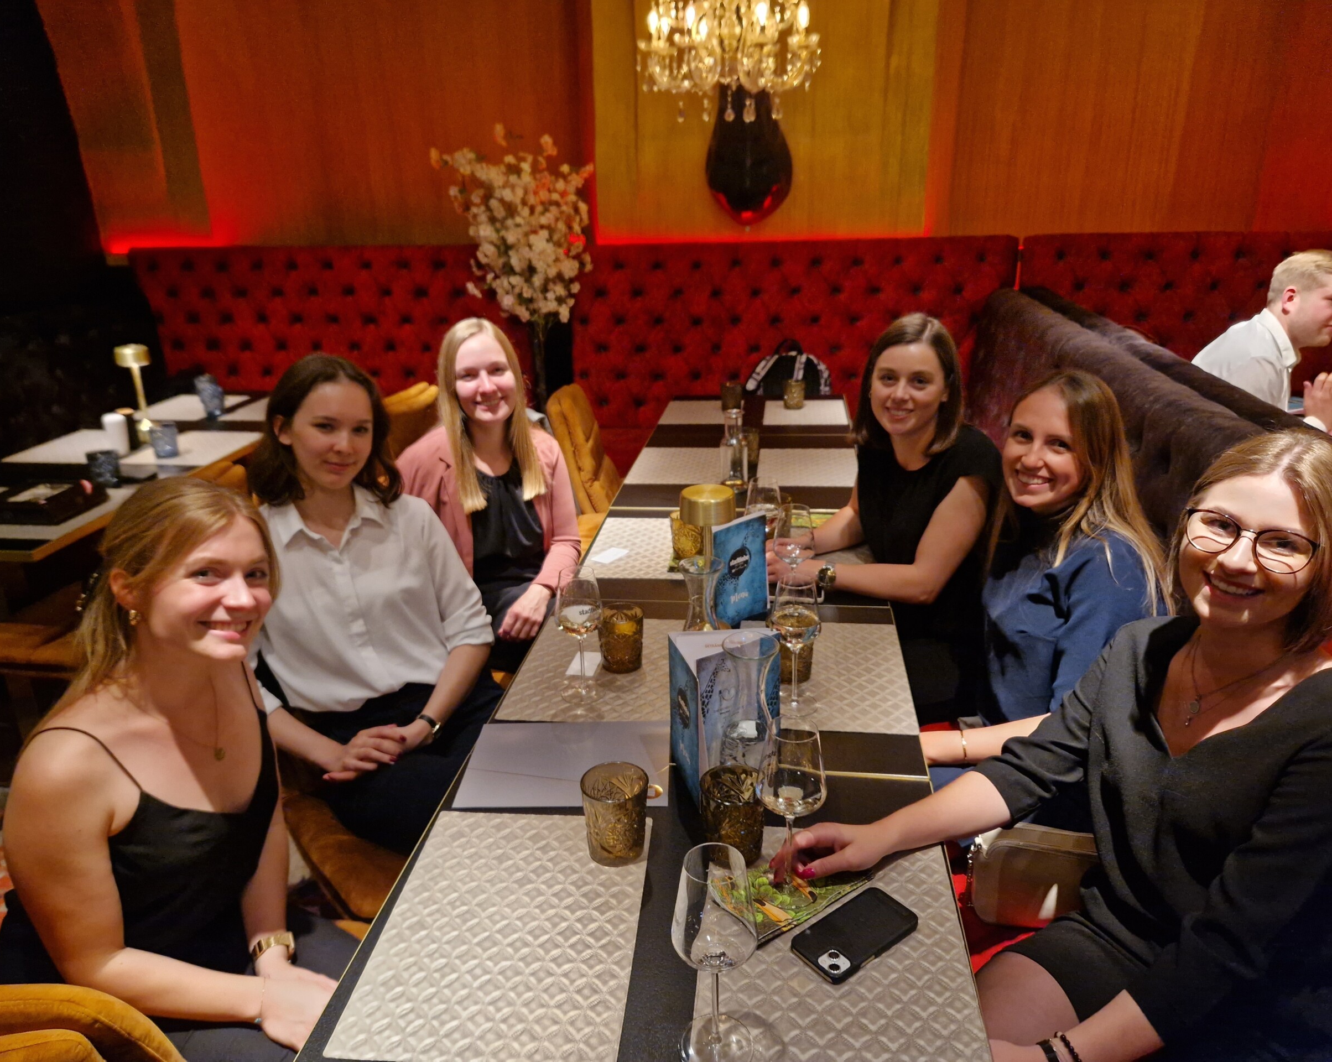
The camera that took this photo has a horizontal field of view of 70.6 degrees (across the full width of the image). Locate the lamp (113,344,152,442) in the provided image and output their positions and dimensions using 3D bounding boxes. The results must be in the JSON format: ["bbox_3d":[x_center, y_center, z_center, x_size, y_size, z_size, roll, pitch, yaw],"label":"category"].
[{"bbox_3d":[-1.837,-0.478,3.295,0.112,0.330,0.112,1,21,7],"label":"lamp"}]

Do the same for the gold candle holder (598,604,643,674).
[{"bbox_3d":[-0.080,0.198,1.730,0.087,0.105,0.087,1,21,7],"label":"gold candle holder"}]

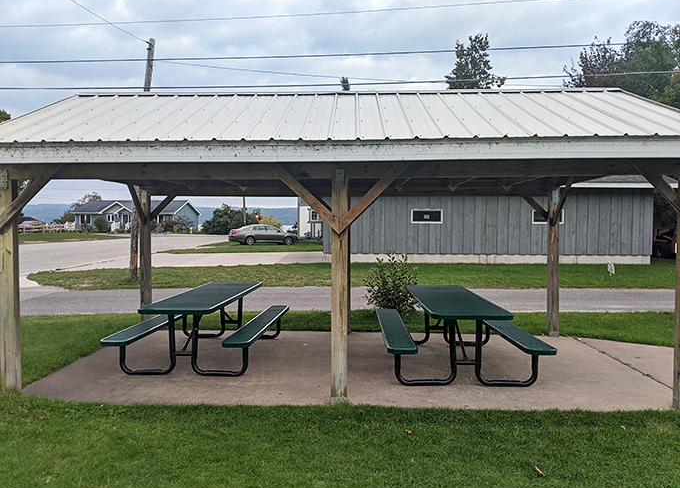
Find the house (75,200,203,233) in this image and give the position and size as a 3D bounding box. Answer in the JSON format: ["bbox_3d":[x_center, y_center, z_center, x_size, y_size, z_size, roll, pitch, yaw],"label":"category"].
[{"bbox_3d":[-35.047,-4.819,91.611,19.500,5.300,8.200,0,2,13],"label":"house"}]

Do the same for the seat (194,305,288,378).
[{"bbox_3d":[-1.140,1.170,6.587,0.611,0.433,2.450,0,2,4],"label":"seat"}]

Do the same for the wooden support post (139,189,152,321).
[{"bbox_3d":[-2.990,0.256,8.138,0.140,2.157,0.140,0,2,2],"label":"wooden support post"}]

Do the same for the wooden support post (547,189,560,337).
[{"bbox_3d":[3.167,0.287,7.852,0.140,2.177,0.140,0,2,2],"label":"wooden support post"}]

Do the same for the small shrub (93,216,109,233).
[{"bbox_3d":[-39.428,-3.151,87.500,2.200,2.650,2.200,0,2,13],"label":"small shrub"}]

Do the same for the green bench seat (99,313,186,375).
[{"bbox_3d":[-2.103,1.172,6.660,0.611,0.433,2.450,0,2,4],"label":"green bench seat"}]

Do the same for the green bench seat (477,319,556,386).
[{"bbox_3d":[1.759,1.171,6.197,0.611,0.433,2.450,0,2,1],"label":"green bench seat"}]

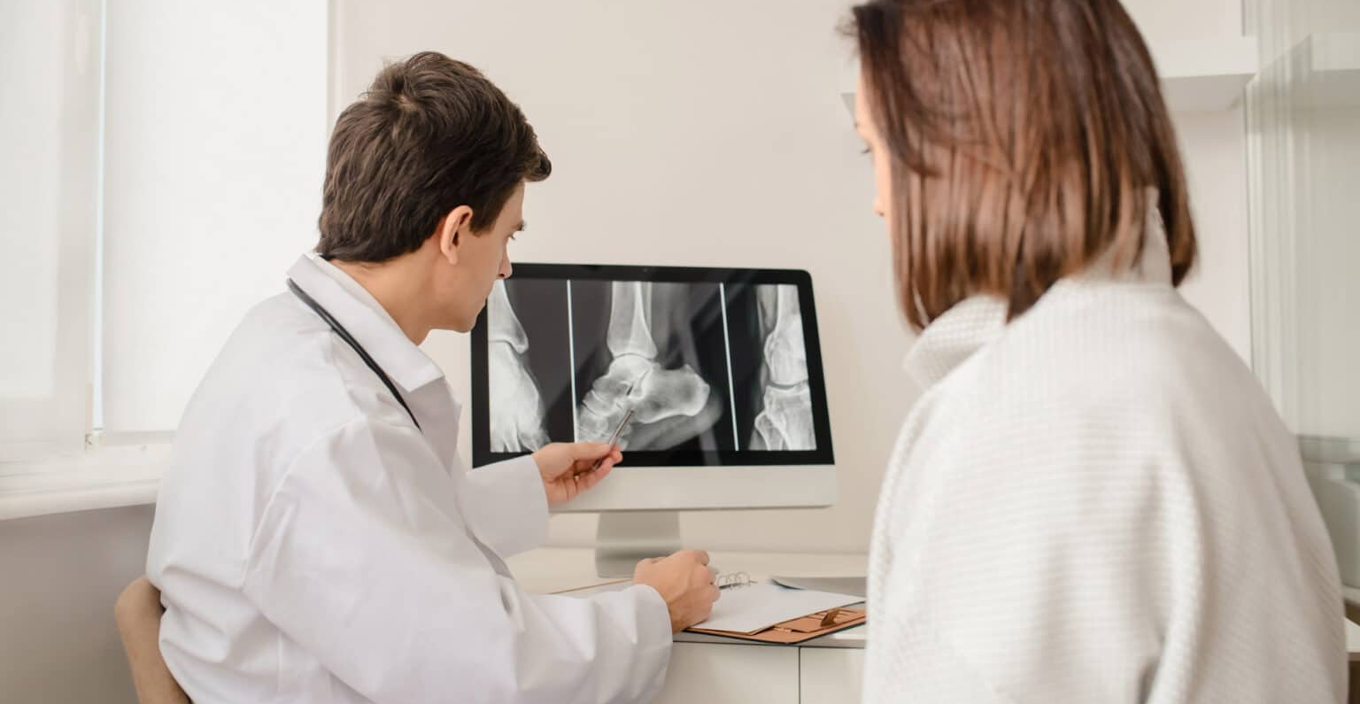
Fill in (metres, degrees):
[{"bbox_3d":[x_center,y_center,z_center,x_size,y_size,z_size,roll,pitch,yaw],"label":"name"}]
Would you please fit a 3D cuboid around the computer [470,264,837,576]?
[{"bbox_3d":[-0.046,0.098,1.975,0.530,0.455,0.205,1,-2,-12],"label":"computer"}]

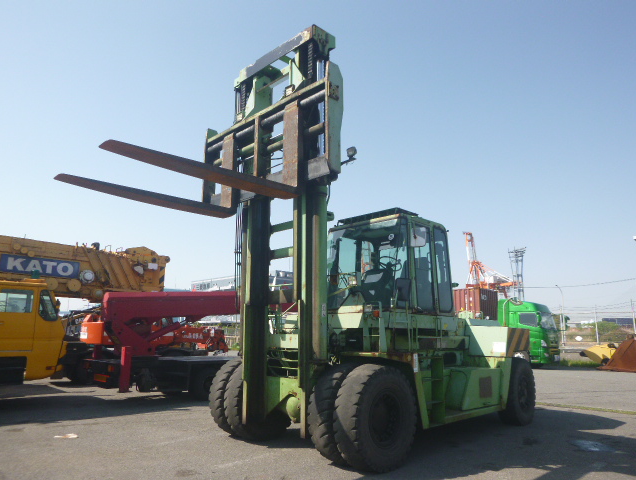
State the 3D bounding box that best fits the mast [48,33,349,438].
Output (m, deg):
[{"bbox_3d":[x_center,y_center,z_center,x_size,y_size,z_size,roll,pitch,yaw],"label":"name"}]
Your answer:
[{"bbox_3d":[-1.417,-0.407,5.859,3.108,5.598,2.772,11,-16,-43],"label":"mast"}]

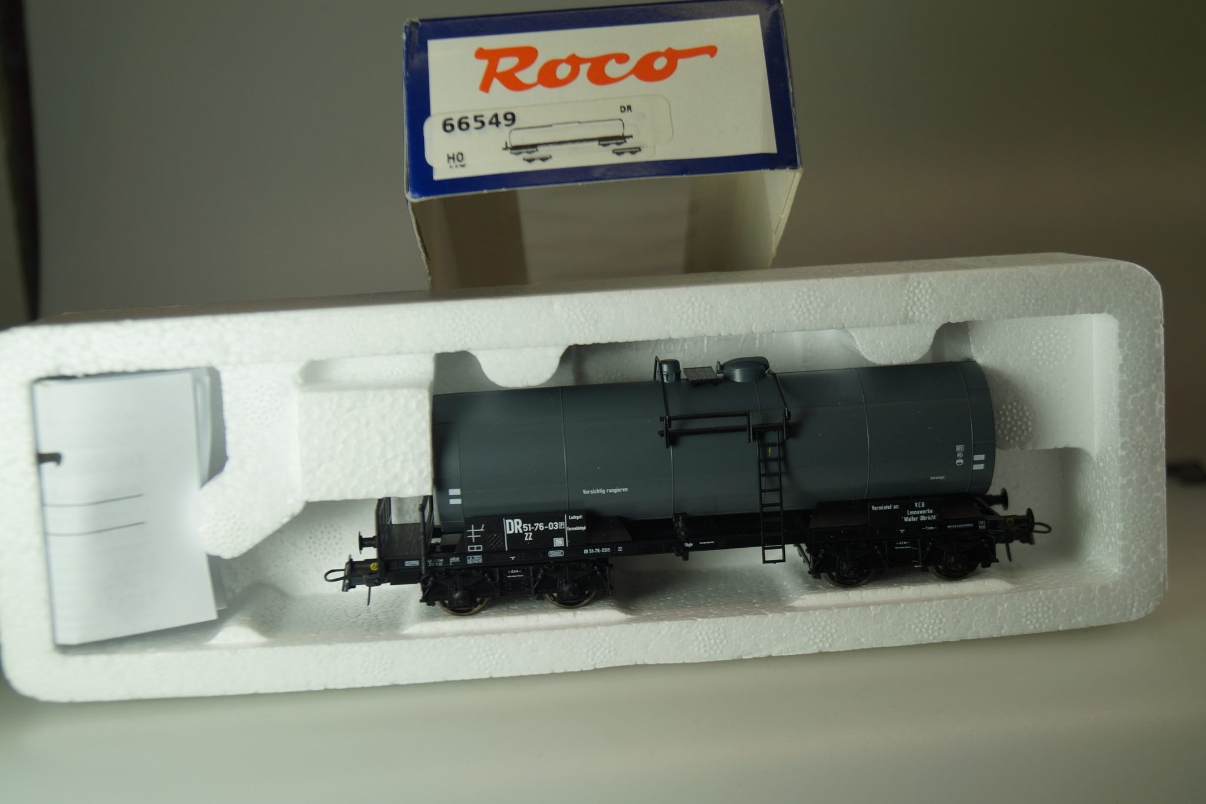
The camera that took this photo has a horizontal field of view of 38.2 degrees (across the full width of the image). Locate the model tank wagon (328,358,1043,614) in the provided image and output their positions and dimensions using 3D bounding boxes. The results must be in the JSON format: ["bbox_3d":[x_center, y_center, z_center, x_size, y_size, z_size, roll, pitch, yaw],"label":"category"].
[{"bbox_3d":[0.018,0.015,0.371,0.157,0.051,0.035,-4,9,-1],"label":"model tank wagon"}]

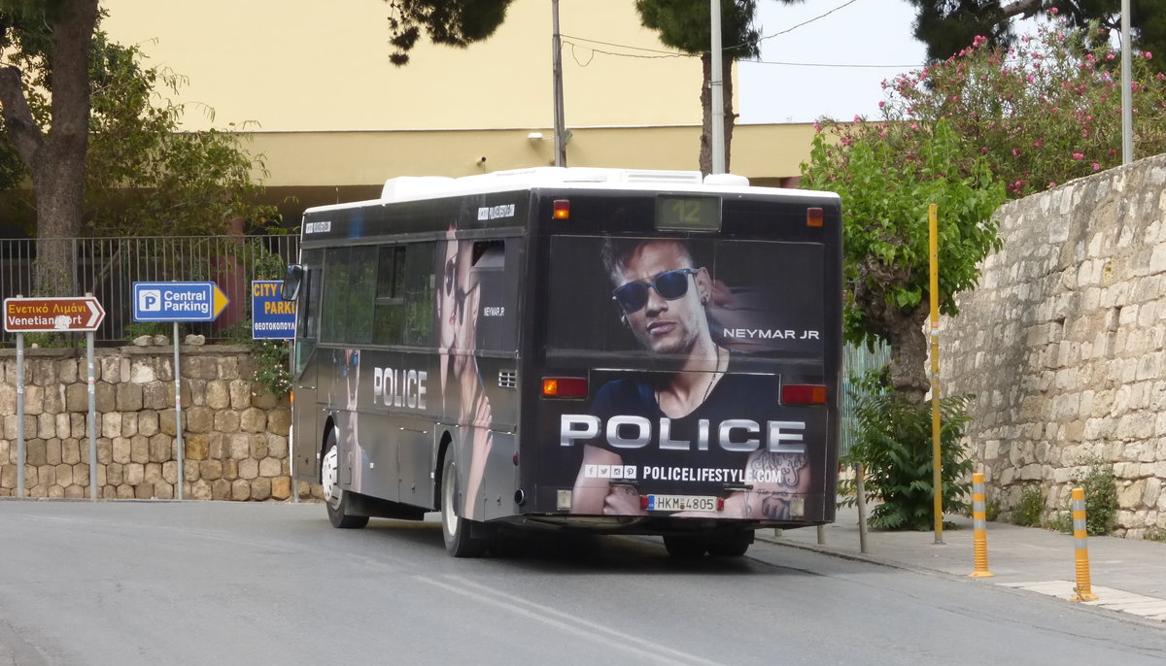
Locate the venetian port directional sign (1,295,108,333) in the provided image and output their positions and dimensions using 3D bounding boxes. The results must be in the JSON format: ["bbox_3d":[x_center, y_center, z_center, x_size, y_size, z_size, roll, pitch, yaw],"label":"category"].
[{"bbox_3d":[-6.106,-0.210,60.000,1.180,0.390,0.040,-1,0,0],"label":"venetian port directional sign"}]

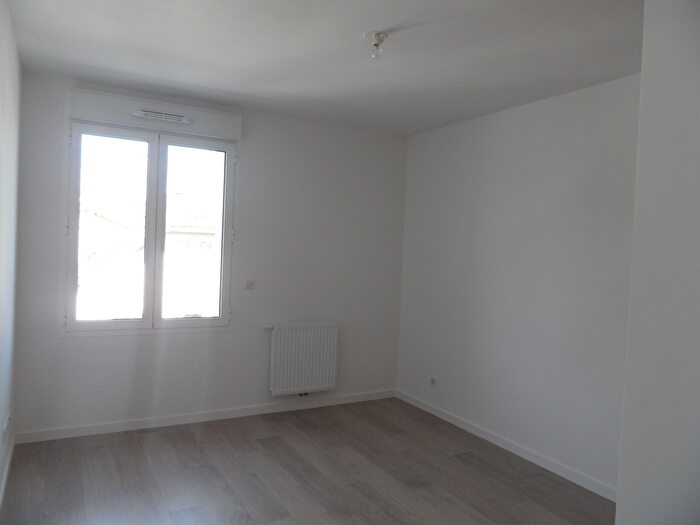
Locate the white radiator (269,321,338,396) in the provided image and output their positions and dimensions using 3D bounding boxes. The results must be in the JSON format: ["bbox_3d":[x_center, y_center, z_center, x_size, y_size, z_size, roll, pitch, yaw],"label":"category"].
[{"bbox_3d":[-0.401,0.806,4.150,0.600,0.600,0.090,1,2,-30],"label":"white radiator"}]

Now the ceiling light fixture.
[{"bbox_3d":[0.125,-1.074,2.437,0.110,0.135,0.110,1,2,-30],"label":"ceiling light fixture"}]

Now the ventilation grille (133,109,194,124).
[{"bbox_3d":[-1.371,-1.062,3.524,0.420,0.055,0.035,1,2,-30],"label":"ventilation grille"}]

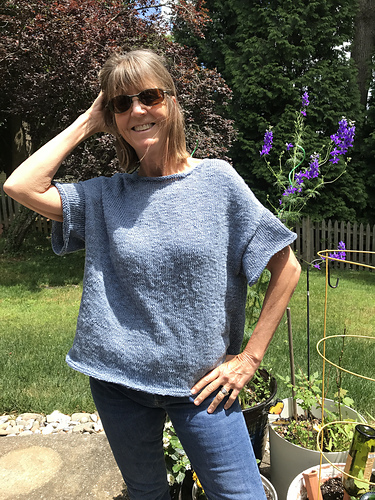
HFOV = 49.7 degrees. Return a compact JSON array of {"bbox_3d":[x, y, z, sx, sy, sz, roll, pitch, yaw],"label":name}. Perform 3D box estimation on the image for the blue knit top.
[{"bbox_3d":[-0.035,0.065,1.120,0.610,0.570,0.330,2,7,16],"label":"blue knit top"}]

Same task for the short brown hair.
[{"bbox_3d":[-0.115,-0.354,1.060,0.195,0.285,0.215,-7,9,13],"label":"short brown hair"}]

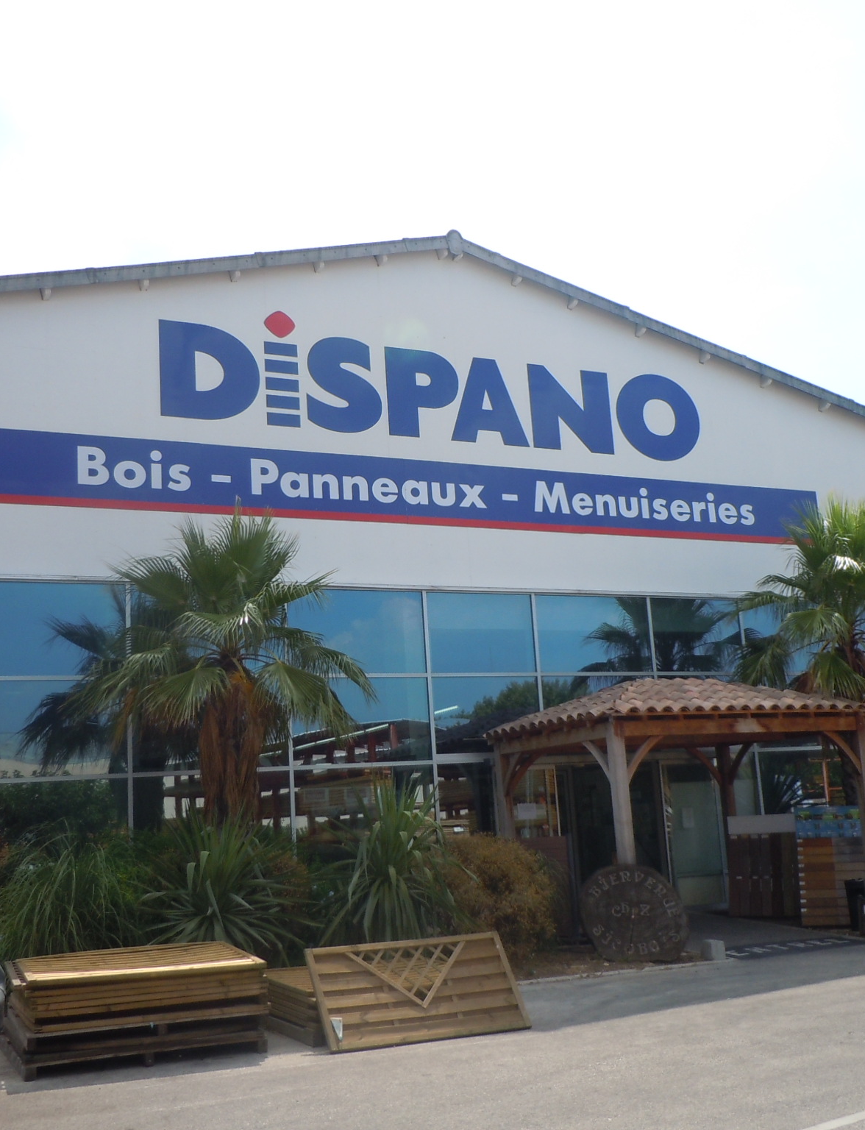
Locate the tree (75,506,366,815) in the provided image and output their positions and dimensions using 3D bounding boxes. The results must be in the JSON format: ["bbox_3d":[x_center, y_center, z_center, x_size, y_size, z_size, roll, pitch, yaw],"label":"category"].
[{"bbox_3d":[-2.236,1.813,13.199,3.100,4.900,3.000,2,-13,-25],"label":"tree"}]

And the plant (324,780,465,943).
[{"bbox_3d":[-0.413,3.599,14.010,1.650,2.100,1.550,-3,-11,-1],"label":"plant"}]

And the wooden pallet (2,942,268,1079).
[{"bbox_3d":[-2.608,3.724,10.323,1.860,0.700,1.900,2,-12,-25],"label":"wooden pallet"}]

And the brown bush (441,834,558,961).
[{"bbox_3d":[0.842,3.879,14.252,1.450,1.480,1.350,-3,-12,-1],"label":"brown bush"}]

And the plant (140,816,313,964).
[{"bbox_3d":[-2.076,3.411,12.271,1.750,1.680,1.600,2,-13,-25],"label":"plant"}]

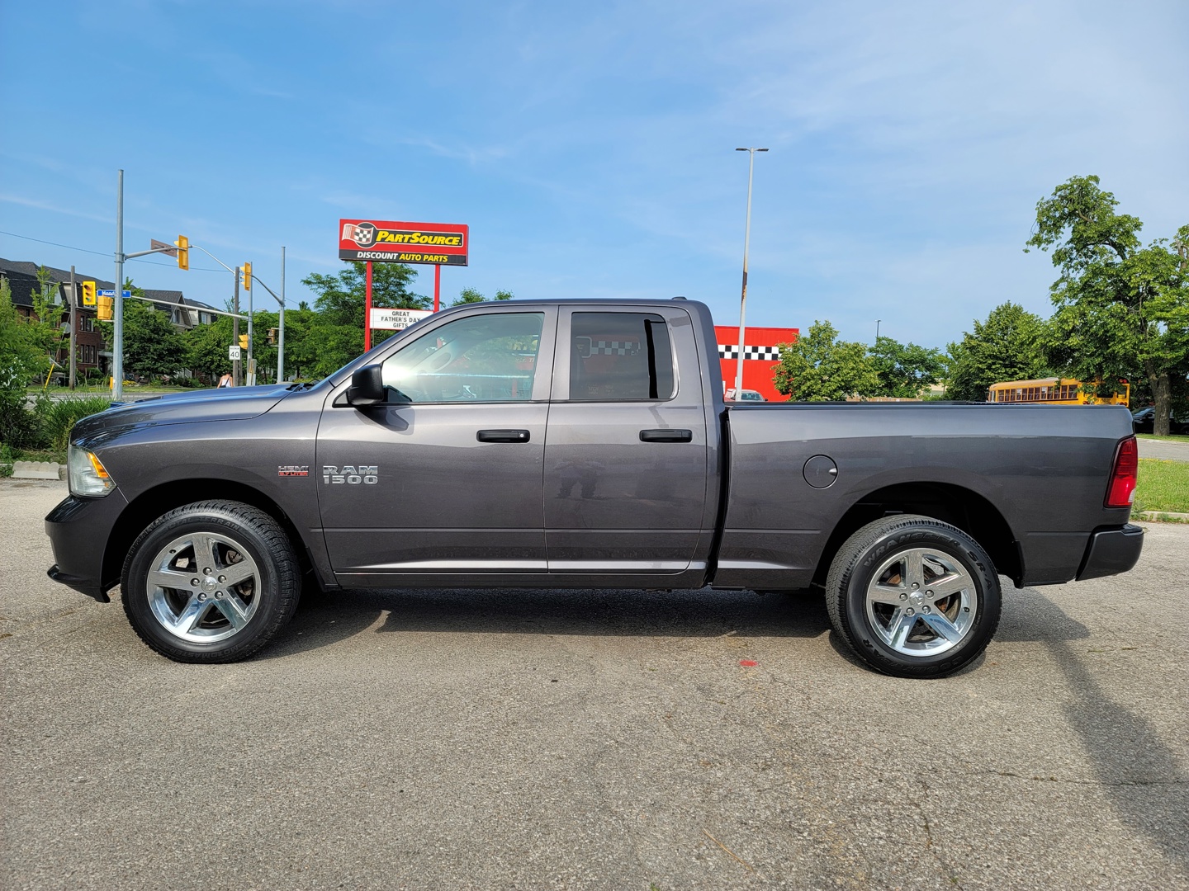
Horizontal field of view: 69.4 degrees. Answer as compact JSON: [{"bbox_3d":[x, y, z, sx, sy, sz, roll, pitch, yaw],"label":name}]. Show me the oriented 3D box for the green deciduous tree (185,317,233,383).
[{"bbox_3d":[-28.628,-7.166,64.000,4.300,5.200,4.300,2,3,0],"label":"green deciduous tree"}]

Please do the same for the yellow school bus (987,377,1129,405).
[{"bbox_3d":[25.600,-2.040,48.700,2.450,3.100,11.600,2,3,2],"label":"yellow school bus"}]

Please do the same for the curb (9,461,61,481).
[{"bbox_3d":[-7.802,0.344,12.000,0.680,0.220,0.200,2,3,6],"label":"curb"}]

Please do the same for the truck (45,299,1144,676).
[{"bbox_3d":[-0.041,0.107,5.278,5.820,1.950,2.080,2,4,-1],"label":"truck"}]

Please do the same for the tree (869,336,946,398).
[{"bbox_3d":[28.394,-6.408,78.000,7.100,7.160,6.900,2,4,0],"label":"tree"}]

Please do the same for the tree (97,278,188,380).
[{"bbox_3d":[-31.115,-7.882,59.000,6.200,7.100,6.000,2,3,0],"label":"tree"}]

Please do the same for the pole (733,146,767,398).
[{"bbox_3d":[5.362,-5.506,30.500,1.200,10.190,0.400,2,4,0],"label":"pole"}]

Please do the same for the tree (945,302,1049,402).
[{"bbox_3d":[32.283,-6.826,69.000,8.400,9.390,8.200,2,4,0],"label":"tree"}]

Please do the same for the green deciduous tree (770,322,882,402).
[{"bbox_3d":[11.291,-3.430,42.000,5.200,5.600,5.000,2,3,0],"label":"green deciduous tree"}]

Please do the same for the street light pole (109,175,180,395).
[{"bbox_3d":[-16.450,-5.462,31.800,0.600,8.670,3.300,3,4,14],"label":"street light pole"}]

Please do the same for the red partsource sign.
[{"bbox_3d":[-6.336,-6.721,28.500,4.250,1.360,0.450,1,4,-5],"label":"red partsource sign"}]

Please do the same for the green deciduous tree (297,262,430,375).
[{"bbox_3d":[-15.466,-8.188,58.000,9.000,8.700,8.600,2,3,0],"label":"green deciduous tree"}]

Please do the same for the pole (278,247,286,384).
[{"bbox_3d":[-16.745,-6.362,46.000,0.350,8.610,0.350,2,4,0],"label":"pole"}]

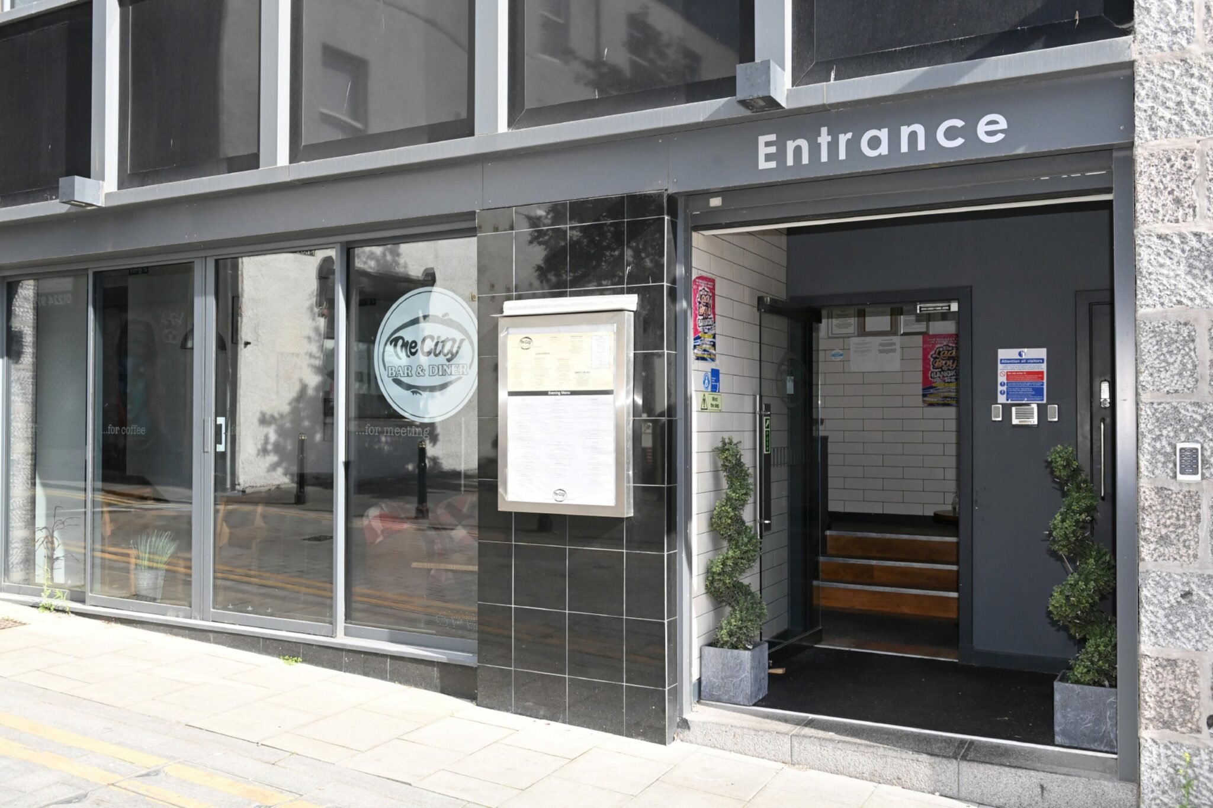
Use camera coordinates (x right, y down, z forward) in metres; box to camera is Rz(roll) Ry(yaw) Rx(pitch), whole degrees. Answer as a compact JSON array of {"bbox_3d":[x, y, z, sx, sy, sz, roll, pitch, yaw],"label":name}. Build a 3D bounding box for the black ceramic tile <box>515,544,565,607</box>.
[{"bbox_3d":[-0.313,0.825,5.135,0.302,0.300,0.010,0,-1,29],"label":"black ceramic tile"}]

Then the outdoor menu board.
[{"bbox_3d":[-0.202,0.011,5.017,0.700,1.002,0.110,0,-1,29],"label":"outdoor menu board"}]

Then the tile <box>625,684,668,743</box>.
[{"bbox_3d":[0.180,1.405,4.873,0.205,0.248,0.010,0,-1,28],"label":"tile"}]

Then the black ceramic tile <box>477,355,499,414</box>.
[{"bbox_3d":[-0.546,-0.081,5.353,0.211,0.304,0.010,0,-1,29],"label":"black ceramic tile"}]

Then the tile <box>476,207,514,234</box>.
[{"bbox_3d":[-0.542,-0.905,5.347,0.210,0.115,0.015,0,-1,29],"label":"tile"}]

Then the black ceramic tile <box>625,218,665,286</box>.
[{"bbox_3d":[0.182,-0.700,4.958,0.205,0.304,0.010,0,-1,29],"label":"black ceramic tile"}]

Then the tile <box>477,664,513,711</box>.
[{"bbox_3d":[-0.539,1.385,5.251,0.210,0.210,0.010,0,-1,29],"label":"tile"}]

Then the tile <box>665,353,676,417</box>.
[{"bbox_3d":[0.292,-0.086,4.875,0.010,0.299,0.112,0,-1,29],"label":"tile"}]

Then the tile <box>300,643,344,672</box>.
[{"bbox_3d":[-1.534,1.374,5.841,0.305,0.127,0.010,0,-1,29],"label":"tile"}]

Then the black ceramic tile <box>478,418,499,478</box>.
[{"bbox_3d":[-0.543,0.225,5.334,0.210,0.302,0.015,0,-1,29],"label":"black ceramic tile"}]

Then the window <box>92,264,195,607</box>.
[{"bbox_3d":[-2.904,0.186,6.745,0.934,2.087,0.020,0,-1,28],"label":"window"}]

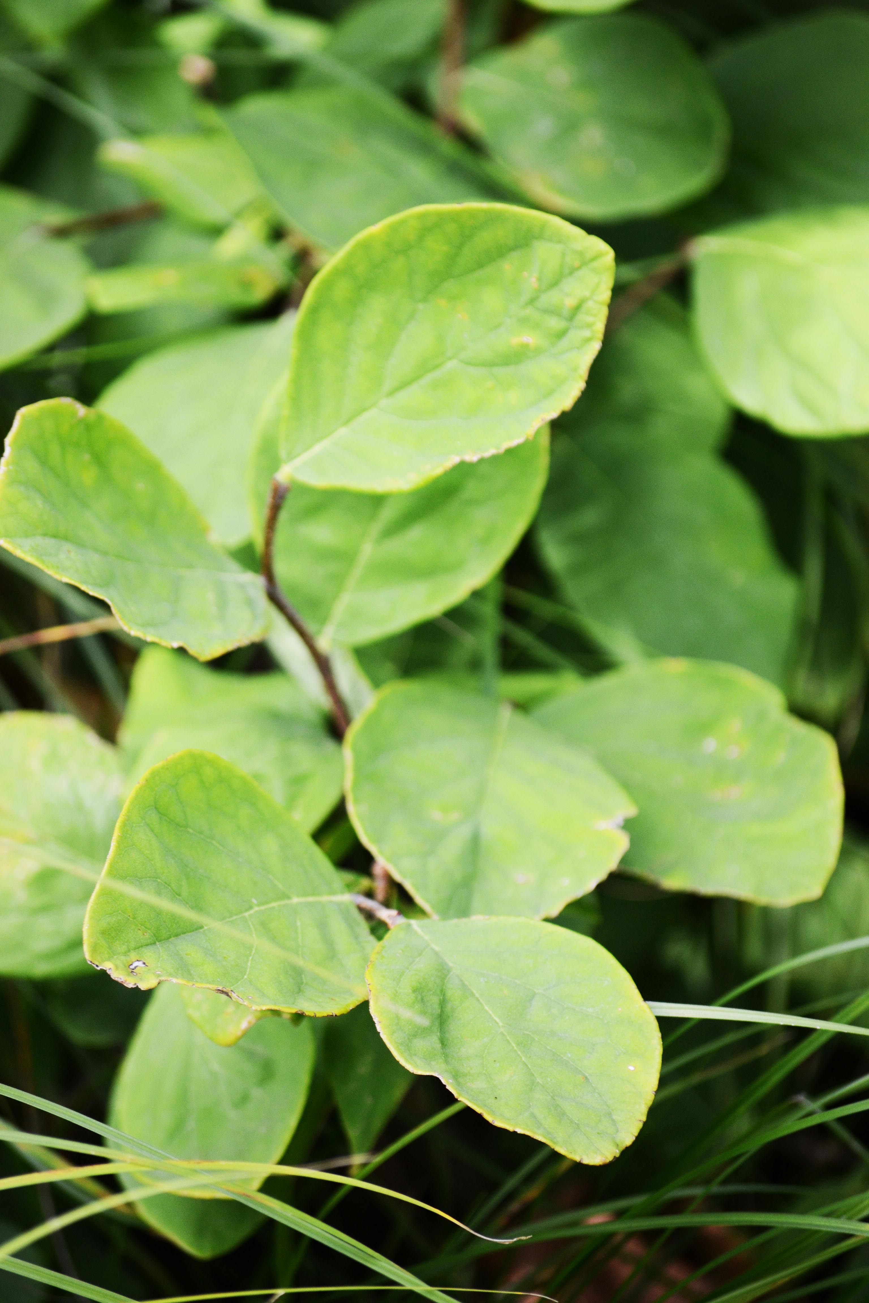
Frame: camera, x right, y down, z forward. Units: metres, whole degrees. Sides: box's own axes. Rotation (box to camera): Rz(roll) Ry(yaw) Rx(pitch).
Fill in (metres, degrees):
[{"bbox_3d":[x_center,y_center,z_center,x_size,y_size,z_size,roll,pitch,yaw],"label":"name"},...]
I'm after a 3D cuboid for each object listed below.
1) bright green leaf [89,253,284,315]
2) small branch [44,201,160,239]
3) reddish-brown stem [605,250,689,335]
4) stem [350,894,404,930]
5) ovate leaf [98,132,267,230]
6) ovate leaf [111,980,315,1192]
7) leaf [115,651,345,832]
[{"bbox_3d":[-0.047,-0.069,1.690,0.038,0.008,0.020,-1,26,-2],"label":"bright green leaf"},{"bbox_3d":[-0.063,-0.082,1.690,0.025,0.003,0.003,-16,40,-16],"label":"small branch"},{"bbox_3d":[0.040,-0.067,1.660,0.003,0.003,0.022,40,77,26],"label":"reddish-brown stem"},{"bbox_3d":[-0.010,0.045,1.560,0.011,0.003,0.003,26,34,-15],"label":"stem"},{"bbox_3d":[-0.047,-0.089,1.700,0.037,0.009,0.027,12,37,7],"label":"ovate leaf"},{"bbox_3d":[-0.040,0.077,1.610,0.037,0.010,0.047,5,60,3],"label":"ovate leaf"},{"bbox_3d":[-0.037,0.018,1.640,0.041,0.012,0.042,4,53,3],"label":"leaf"}]

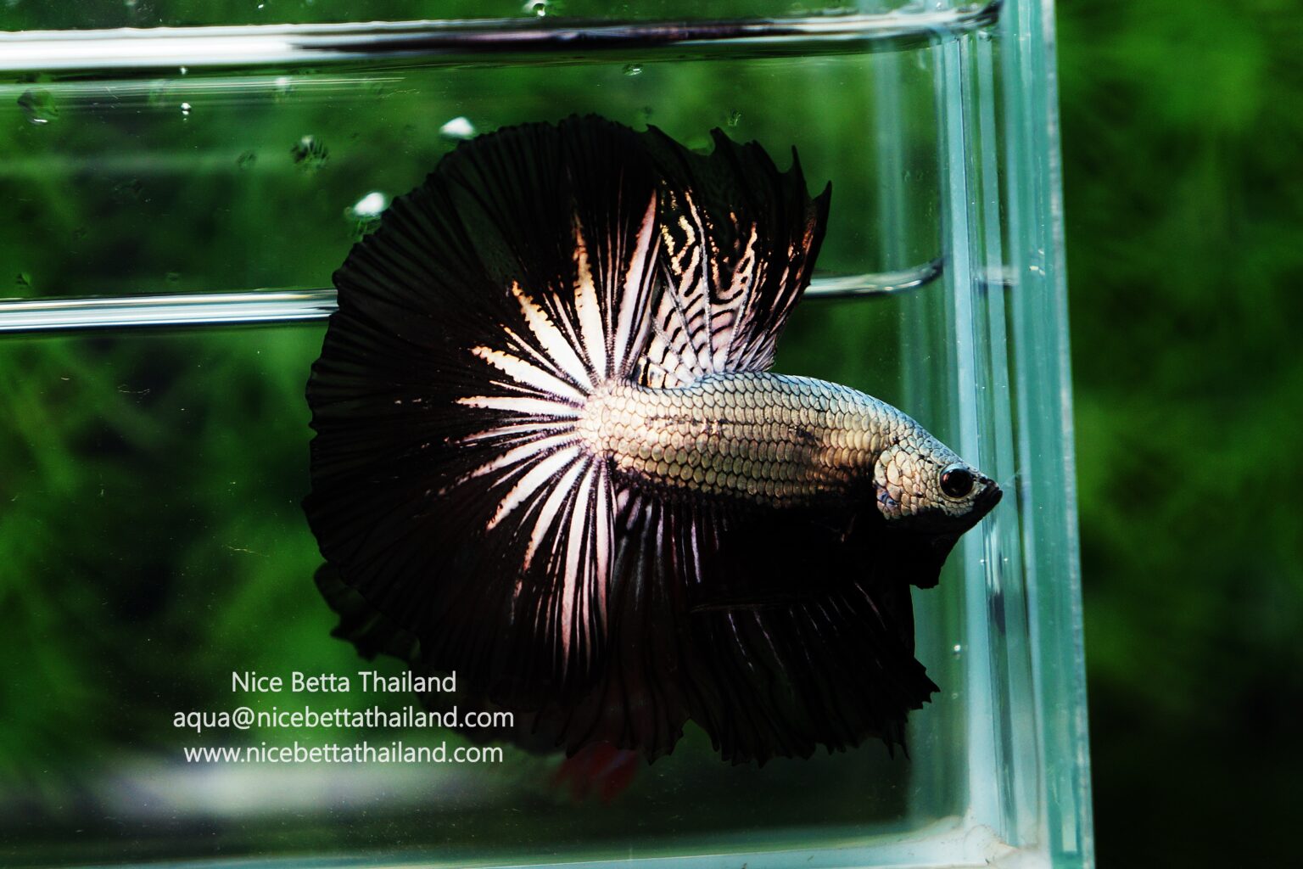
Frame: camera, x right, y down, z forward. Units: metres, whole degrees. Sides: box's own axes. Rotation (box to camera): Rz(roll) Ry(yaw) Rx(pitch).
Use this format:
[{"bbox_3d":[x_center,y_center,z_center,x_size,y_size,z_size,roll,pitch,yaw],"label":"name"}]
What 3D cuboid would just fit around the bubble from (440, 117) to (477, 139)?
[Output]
[{"bbox_3d":[-0.020,-0.032,0.312,0.004,0.002,0.003,-2,-6,0],"label":"bubble"}]

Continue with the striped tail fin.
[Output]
[{"bbox_3d":[-0.017,-0.003,0.306,0.037,0.060,0.011,-2,-6,0],"label":"striped tail fin"}]

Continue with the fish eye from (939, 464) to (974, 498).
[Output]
[{"bbox_3d":[0.031,0.005,0.304,0.004,0.004,0.003,-1,-6,-7],"label":"fish eye"}]

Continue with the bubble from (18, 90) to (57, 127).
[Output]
[{"bbox_3d":[-0.063,-0.034,0.305,0.004,0.004,0.004,-2,-6,0],"label":"bubble"}]

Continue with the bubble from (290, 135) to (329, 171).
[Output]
[{"bbox_3d":[-0.037,-0.030,0.317,0.004,0.004,0.004,-2,-6,0],"label":"bubble"}]

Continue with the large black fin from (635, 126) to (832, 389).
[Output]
[{"bbox_3d":[0.008,-0.018,0.305,0.020,0.027,0.006,-2,-6,0],"label":"large black fin"}]

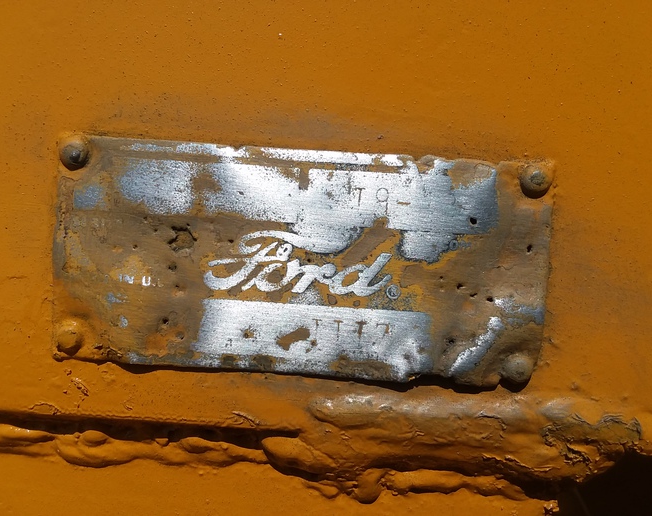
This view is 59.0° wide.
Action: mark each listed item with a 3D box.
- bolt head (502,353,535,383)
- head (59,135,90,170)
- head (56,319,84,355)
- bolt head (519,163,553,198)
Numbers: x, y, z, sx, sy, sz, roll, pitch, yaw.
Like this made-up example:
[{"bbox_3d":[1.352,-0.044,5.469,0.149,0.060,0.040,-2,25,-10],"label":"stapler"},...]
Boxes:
[{"bbox_3d":[0.047,0.026,0.140,0.008,0.008,0.004,4,5,2],"label":"bolt head"},{"bbox_3d":[-0.061,-0.026,0.140,0.007,0.007,0.003,4,5,2],"label":"head"},{"bbox_3d":[-0.064,0.019,0.144,0.007,0.007,0.003,4,5,2],"label":"head"},{"bbox_3d":[0.050,-0.019,0.136,0.007,0.007,0.003,4,5,2],"label":"bolt head"}]

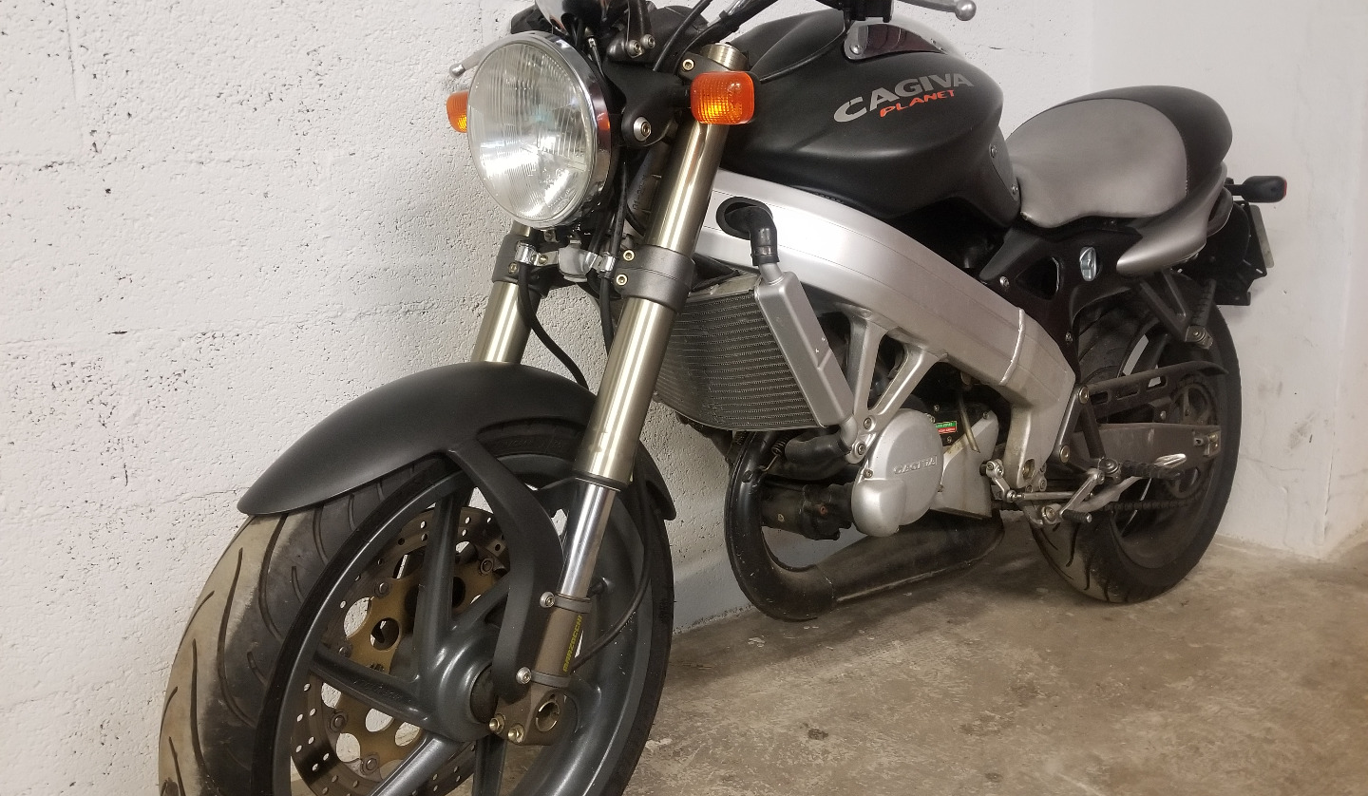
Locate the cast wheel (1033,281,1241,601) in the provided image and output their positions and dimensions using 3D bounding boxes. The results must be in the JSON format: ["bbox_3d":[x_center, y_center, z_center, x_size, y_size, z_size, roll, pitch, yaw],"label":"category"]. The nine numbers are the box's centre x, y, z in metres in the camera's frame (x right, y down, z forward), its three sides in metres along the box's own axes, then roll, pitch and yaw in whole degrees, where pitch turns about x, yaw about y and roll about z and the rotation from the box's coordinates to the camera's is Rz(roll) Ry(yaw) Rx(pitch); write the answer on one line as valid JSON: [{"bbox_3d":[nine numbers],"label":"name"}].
[{"bbox_3d":[0.835,0.066,1.899,0.610,0.610,0.150,-11,13,-39],"label":"cast wheel"}]

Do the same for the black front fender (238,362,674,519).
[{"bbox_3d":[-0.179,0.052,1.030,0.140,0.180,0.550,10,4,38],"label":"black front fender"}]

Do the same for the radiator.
[{"bbox_3d":[0.022,-0.053,1.190,0.080,0.180,0.300,-40,28,-30],"label":"radiator"}]

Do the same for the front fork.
[{"bbox_3d":[-0.132,-0.030,1.071,0.260,0.730,0.120,10,-9,38],"label":"front fork"}]

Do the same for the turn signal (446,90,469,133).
[{"bbox_3d":[-0.231,-0.324,1.162,0.062,0.048,0.052,10,16,38],"label":"turn signal"}]

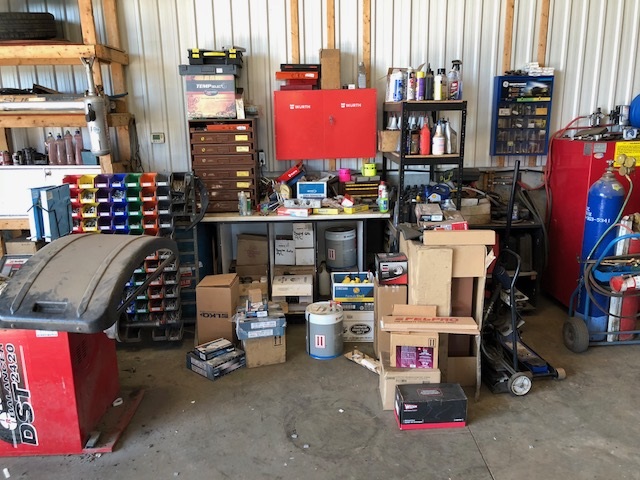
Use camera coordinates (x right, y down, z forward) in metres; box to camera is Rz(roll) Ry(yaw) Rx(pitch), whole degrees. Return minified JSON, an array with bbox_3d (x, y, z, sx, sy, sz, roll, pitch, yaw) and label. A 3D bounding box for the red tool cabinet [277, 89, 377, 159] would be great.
[{"bbox_3d":[0.053,-1.071,4.824,0.914,0.605,0.280,-1,13,-2],"label":"red tool cabinet"}]

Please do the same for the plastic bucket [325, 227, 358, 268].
[{"bbox_3d":[0.200,0.072,4.950,0.297,0.355,0.297,-1,13,0],"label":"plastic bucket"}]

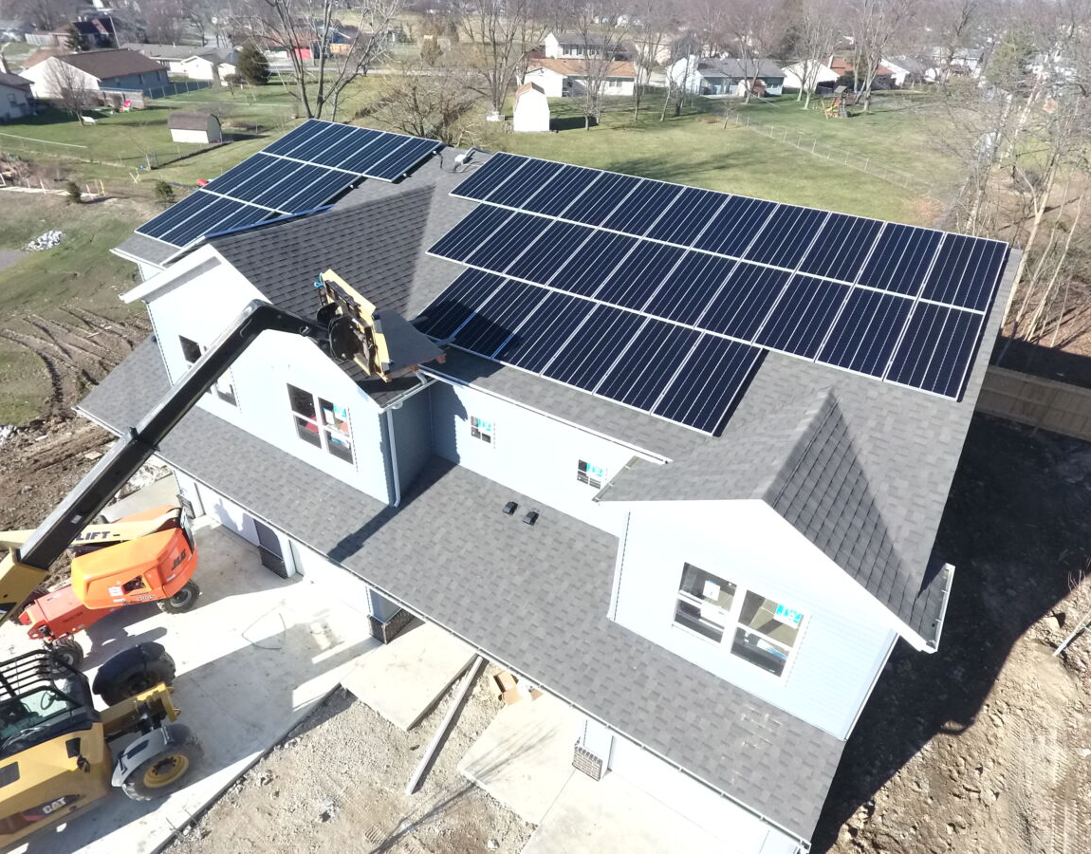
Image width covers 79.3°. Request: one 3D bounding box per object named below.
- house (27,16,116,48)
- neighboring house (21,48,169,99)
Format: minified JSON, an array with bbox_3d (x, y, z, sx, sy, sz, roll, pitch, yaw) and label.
[{"bbox_3d":[-91.105,-75.803,126.655,14.500,4.700,8.500,-23,41,-34],"label":"house"},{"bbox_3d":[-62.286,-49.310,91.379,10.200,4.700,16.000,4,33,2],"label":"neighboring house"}]

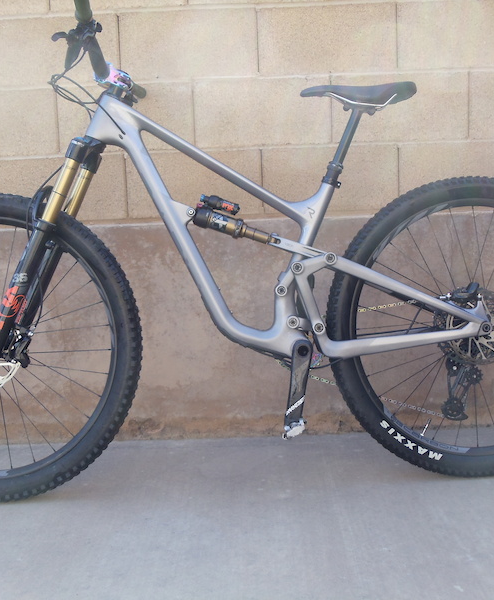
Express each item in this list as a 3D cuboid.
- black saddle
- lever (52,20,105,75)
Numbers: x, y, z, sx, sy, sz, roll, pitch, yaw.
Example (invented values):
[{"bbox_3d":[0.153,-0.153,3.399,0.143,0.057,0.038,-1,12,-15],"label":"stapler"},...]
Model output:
[{"bbox_3d":[0.273,-0.500,2.483,0.278,0.060,0.145,-2,2,-4],"label":"black saddle"},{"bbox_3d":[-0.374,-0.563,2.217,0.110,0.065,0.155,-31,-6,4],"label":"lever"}]

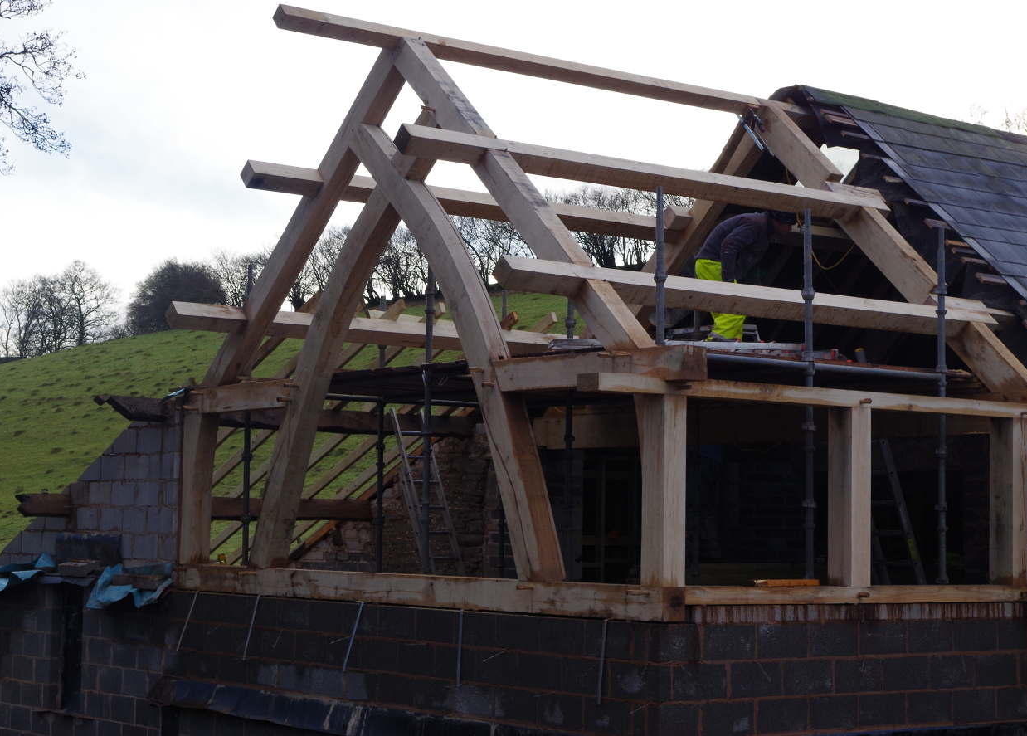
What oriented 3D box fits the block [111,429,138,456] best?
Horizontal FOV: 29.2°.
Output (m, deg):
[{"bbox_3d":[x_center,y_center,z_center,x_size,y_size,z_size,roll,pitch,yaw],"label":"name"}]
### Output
[{"bbox_3d":[-3.351,0.642,17.235,0.100,0.215,0.440,5,-6,-38],"label":"block"}]

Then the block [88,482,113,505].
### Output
[{"bbox_3d":[-3.620,1.117,17.462,0.100,0.215,0.440,5,-6,-37],"label":"block"}]

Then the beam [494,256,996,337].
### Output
[{"bbox_3d":[1.721,-0.449,13.255,4.510,0.118,0.140,4,-50,-37],"label":"beam"}]

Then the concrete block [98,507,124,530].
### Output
[{"bbox_3d":[-3.496,1.329,17.346,0.100,0.215,0.440,5,-6,-38],"label":"concrete block"}]

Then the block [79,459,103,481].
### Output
[{"bbox_3d":[-3.744,0.913,17.649,0.100,0.210,0.430,5,-6,-37],"label":"block"}]

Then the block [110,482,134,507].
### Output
[{"bbox_3d":[-3.350,1.098,17.107,0.100,0.215,0.440,5,-6,-37],"label":"block"}]

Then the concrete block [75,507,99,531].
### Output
[{"bbox_3d":[-3.772,1.349,17.696,0.100,0.215,0.440,5,-6,-38],"label":"concrete block"}]

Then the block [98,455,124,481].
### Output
[{"bbox_3d":[-3.475,0.878,17.296,0.100,0.215,0.440,5,-6,-37],"label":"block"}]

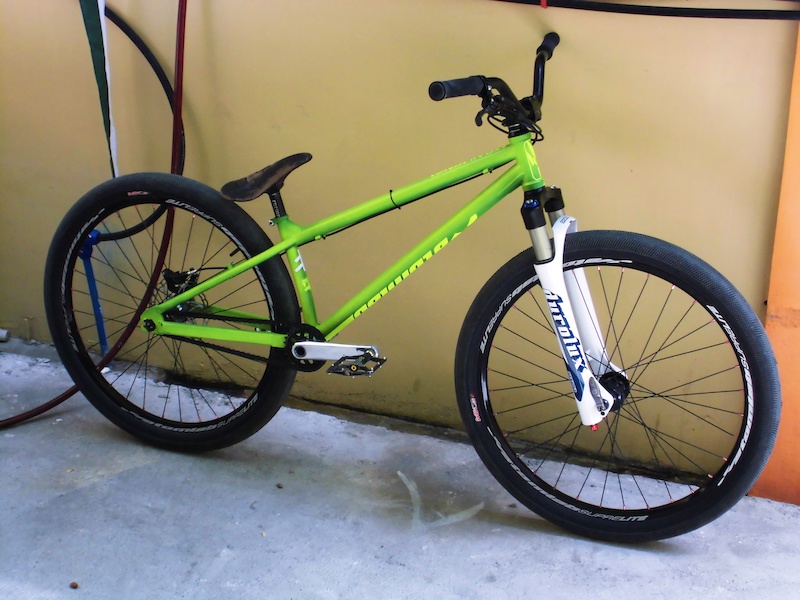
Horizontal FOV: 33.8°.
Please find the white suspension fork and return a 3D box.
[{"bbox_3d":[0.354,0.002,2.651,0.076,0.487,0.182,-14,11,26],"label":"white suspension fork"}]

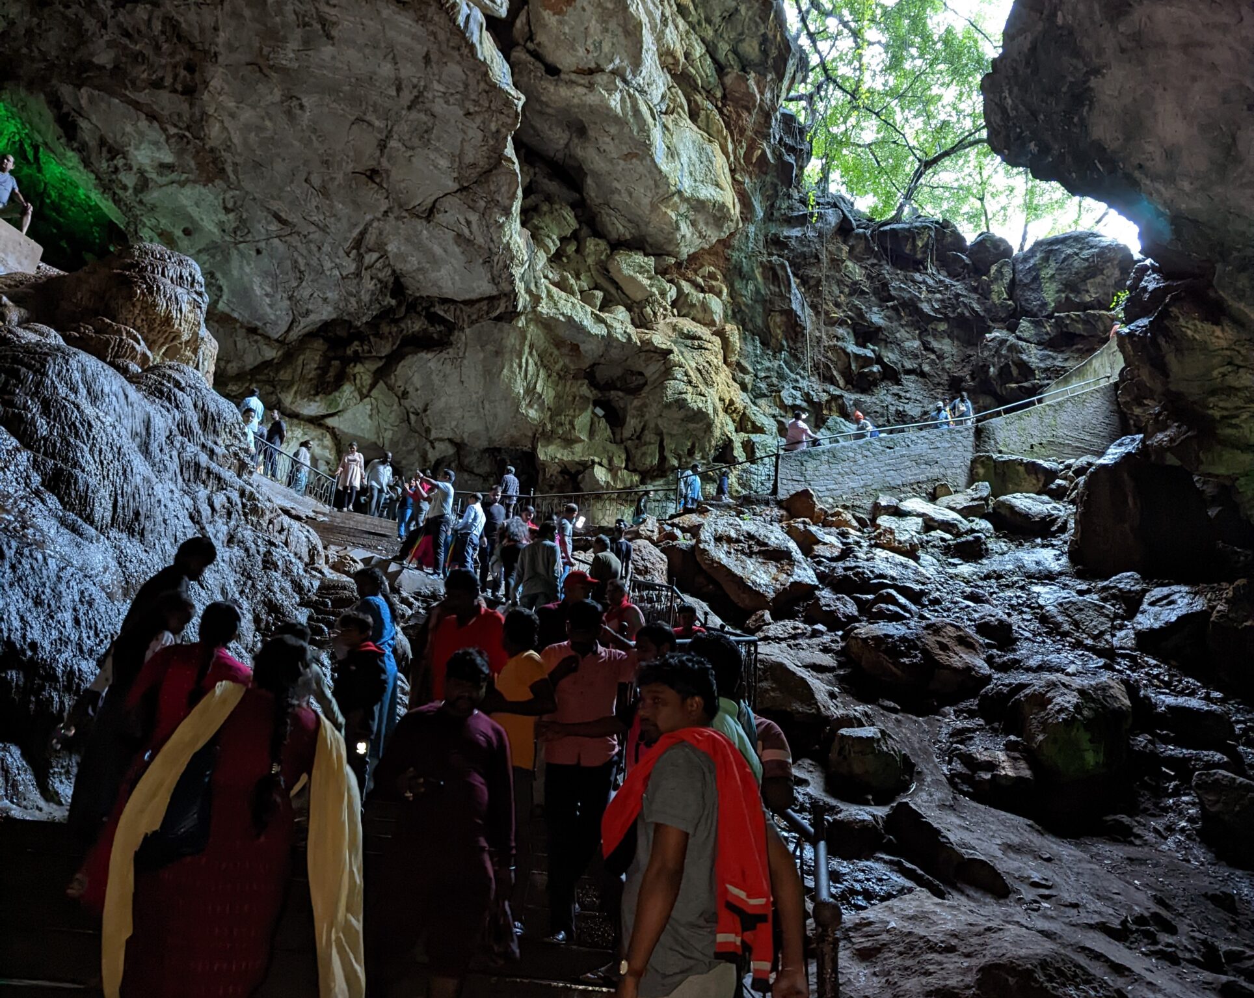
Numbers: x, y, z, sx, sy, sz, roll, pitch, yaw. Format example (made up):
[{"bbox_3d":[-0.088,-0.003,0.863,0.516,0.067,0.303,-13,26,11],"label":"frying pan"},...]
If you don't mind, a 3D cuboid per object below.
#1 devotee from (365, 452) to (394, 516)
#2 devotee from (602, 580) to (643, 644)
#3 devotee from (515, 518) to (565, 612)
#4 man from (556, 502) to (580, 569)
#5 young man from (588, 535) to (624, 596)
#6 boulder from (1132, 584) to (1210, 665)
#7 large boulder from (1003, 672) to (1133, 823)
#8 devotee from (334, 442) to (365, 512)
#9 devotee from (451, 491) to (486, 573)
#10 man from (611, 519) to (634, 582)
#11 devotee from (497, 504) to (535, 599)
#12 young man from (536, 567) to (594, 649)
[{"bbox_3d":[-5.380,-0.269,24.797,0.450,1.570,0.500,-9,-18,34],"label":"devotee"},{"bbox_3d":[-0.063,1.528,9.982,0.400,1.680,0.500,12,-18,-34],"label":"devotee"},{"bbox_3d":[-1.063,1.056,13.684,0.550,1.670,0.400,-1,-15,10],"label":"devotee"},{"bbox_3d":[-0.852,0.875,15.982,0.350,1.680,0.450,6,-16,-14],"label":"man"},{"bbox_3d":[-0.298,1.235,13.785,0.460,1.660,0.330,12,-18,-34],"label":"young man"},{"bbox_3d":[6.703,1.558,14.200,0.850,0.720,0.850,2,-15,0],"label":"boulder"},{"bbox_3d":[3.591,2.026,9.400,0.950,1.100,0.900,-4,-14,20],"label":"large boulder"},{"bbox_3d":[-6.027,-0.433,24.795,0.600,1.580,0.350,3,-15,-5],"label":"devotee"},{"bbox_3d":[-2.559,0.686,18.607,0.420,1.650,0.500,-11,-18,40],"label":"devotee"},{"bbox_3d":[-0.077,1.089,16.807,0.460,1.650,0.320,-6,-15,26],"label":"man"},{"bbox_3d":[-1.740,0.869,18.011,0.500,1.620,0.420,-9,-17,36],"label":"devotee"},{"bbox_3d":[-0.456,1.340,8.504,0.340,1.680,0.500,12,-18,-40],"label":"young man"}]

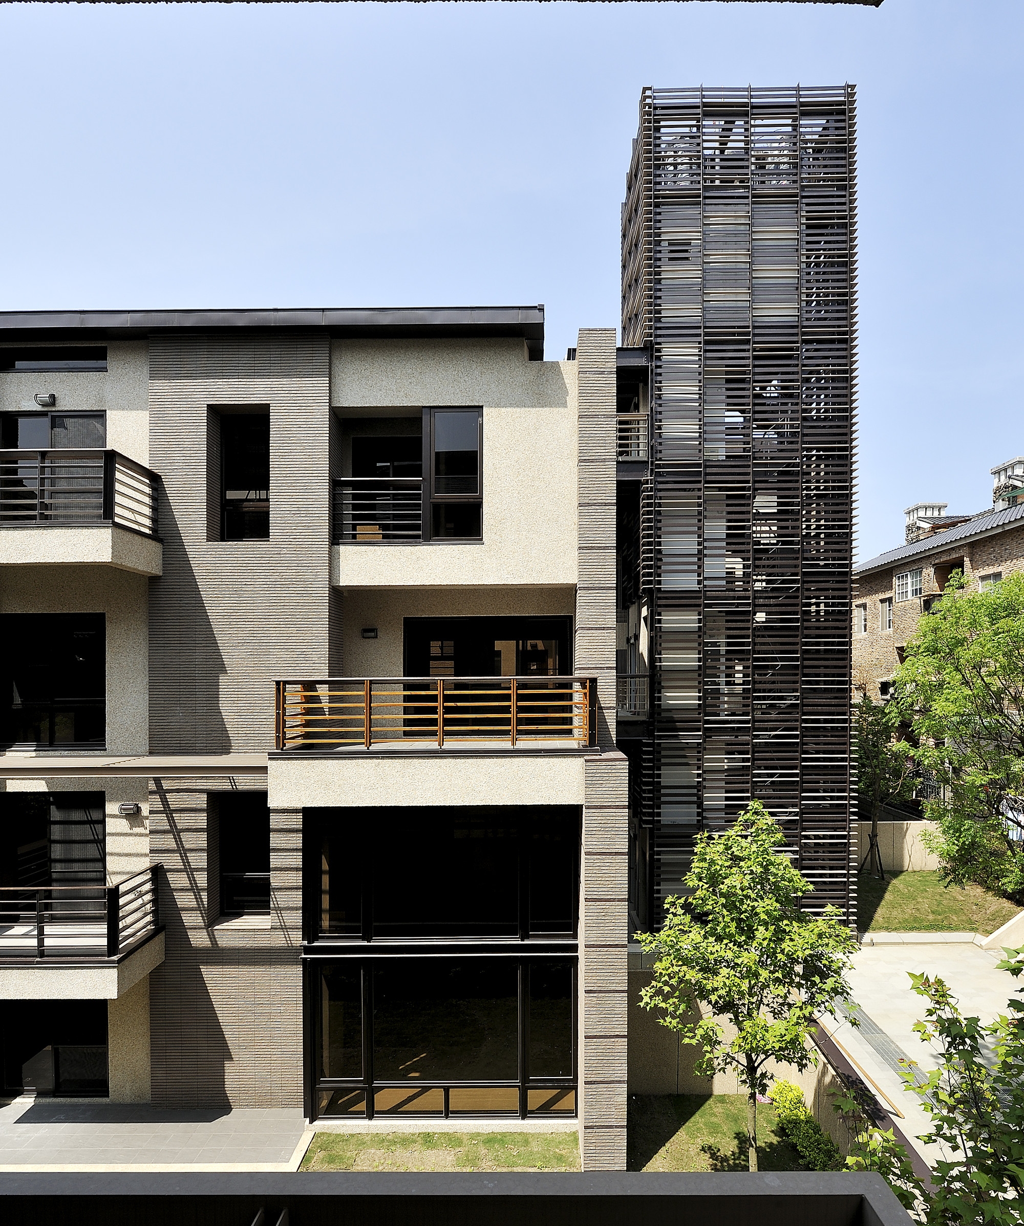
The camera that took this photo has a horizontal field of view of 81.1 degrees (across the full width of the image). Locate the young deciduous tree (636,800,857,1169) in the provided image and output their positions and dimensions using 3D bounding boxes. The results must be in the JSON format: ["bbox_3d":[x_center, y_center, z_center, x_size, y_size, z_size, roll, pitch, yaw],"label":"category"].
[{"bbox_3d":[2.980,5.300,7.600,2.750,5.800,2.700,0,0,0],"label":"young deciduous tree"}]

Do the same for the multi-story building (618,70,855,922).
[{"bbox_3d":[5.580,-2.350,15.900,5.000,20.000,4.000,0,0,0],"label":"multi-story building"}]

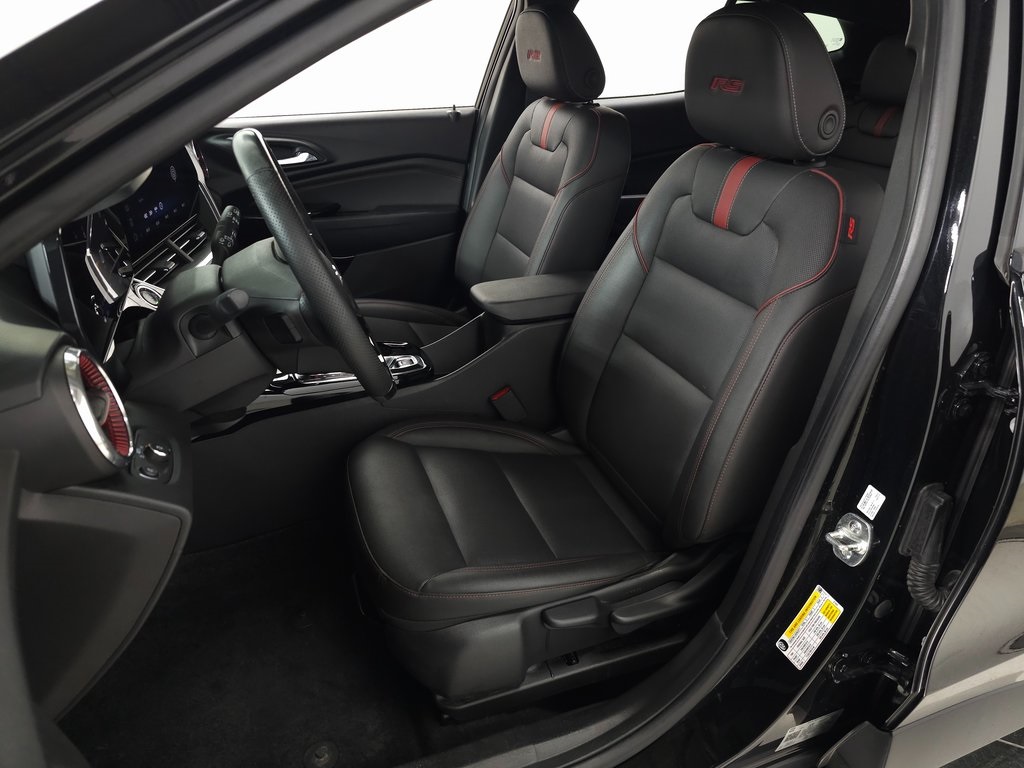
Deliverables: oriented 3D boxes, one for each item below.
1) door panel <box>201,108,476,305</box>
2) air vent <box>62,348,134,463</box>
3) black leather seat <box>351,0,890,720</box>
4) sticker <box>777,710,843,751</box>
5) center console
[{"bbox_3d":[-0.529,-0.405,1.896,0.900,0.640,0.110,-10,31,-18],"label":"door panel"},{"bbox_3d":[-0.357,0.021,0.591,0.032,0.115,0.115,-21,34,-16],"label":"air vent"},{"bbox_3d":[0.103,-0.068,1.060,0.770,0.920,0.540,-10,31,-18],"label":"black leather seat"},{"bbox_3d":[0.414,0.477,0.941,0.100,0.045,0.004,-10,31,-18],"label":"sticker"},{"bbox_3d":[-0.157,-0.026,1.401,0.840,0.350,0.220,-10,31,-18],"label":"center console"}]

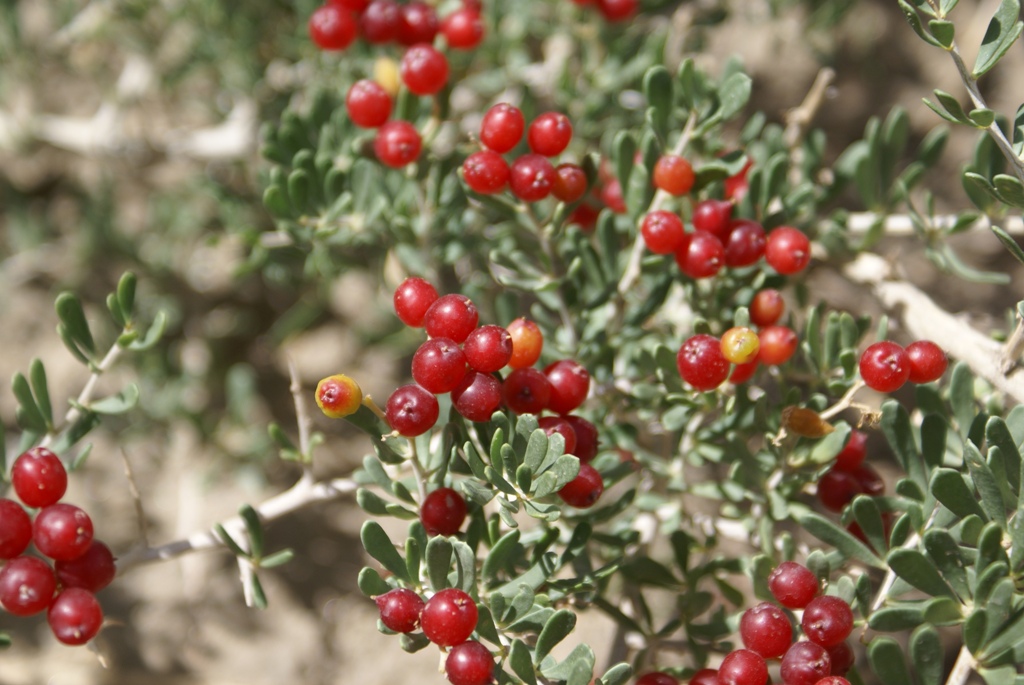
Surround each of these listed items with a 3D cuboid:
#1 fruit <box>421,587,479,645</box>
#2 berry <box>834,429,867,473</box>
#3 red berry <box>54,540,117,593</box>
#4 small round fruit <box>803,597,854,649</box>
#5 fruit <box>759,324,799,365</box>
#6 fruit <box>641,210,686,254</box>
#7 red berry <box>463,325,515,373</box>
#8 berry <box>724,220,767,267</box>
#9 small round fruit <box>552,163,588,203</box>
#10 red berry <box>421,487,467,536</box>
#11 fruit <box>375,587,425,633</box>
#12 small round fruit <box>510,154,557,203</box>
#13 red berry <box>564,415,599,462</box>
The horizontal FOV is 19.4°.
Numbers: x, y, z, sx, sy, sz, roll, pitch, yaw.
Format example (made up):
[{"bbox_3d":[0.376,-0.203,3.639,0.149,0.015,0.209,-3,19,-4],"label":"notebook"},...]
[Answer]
[{"bbox_3d":[-0.011,0.050,0.547,0.010,0.011,0.011,0,37,0],"label":"fruit"},{"bbox_3d":[0.062,0.020,0.550,0.008,0.008,0.008,0,35,0],"label":"berry"},{"bbox_3d":[-0.080,0.041,0.558,0.011,0.010,0.011,0,40,0],"label":"red berry"},{"bbox_3d":[0.063,0.056,0.595,0.010,0.010,0.010,0,40,0],"label":"small round fruit"},{"bbox_3d":[0.053,0.001,0.600,0.008,0.008,0.008,0,37,0],"label":"fruit"},{"bbox_3d":[0.028,-0.020,0.550,0.008,0.008,0.008,0,35,0],"label":"fruit"},{"bbox_3d":[-0.004,0.001,0.530,0.009,0.009,0.009,0,35,0],"label":"red berry"},{"bbox_3d":[0.050,-0.021,0.645,0.010,0.010,0.010,0,40,0],"label":"berry"},{"bbox_3d":[0.012,-0.032,0.605,0.007,0.008,0.008,0,37,0],"label":"small round fruit"},{"bbox_3d":[-0.012,0.030,0.535,0.008,0.009,0.008,0,35,0],"label":"red berry"},{"bbox_3d":[-0.022,0.053,0.595,0.010,0.009,0.009,0,40,0],"label":"fruit"},{"bbox_3d":[0.004,-0.033,0.605,0.009,0.010,0.010,0,37,0],"label":"small round fruit"},{"bbox_3d":[0.013,0.020,0.610,0.009,0.010,0.010,0,40,0],"label":"red berry"}]

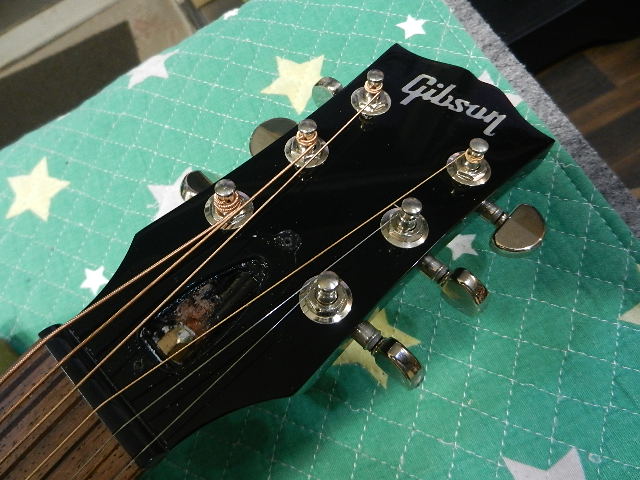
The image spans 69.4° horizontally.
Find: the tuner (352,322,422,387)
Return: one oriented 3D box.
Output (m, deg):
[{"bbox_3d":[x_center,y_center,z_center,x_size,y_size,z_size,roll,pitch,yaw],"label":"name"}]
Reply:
[{"bbox_3d":[0.021,0.036,0.145,0.024,0.019,0.006,41,69,19],"label":"tuner"}]

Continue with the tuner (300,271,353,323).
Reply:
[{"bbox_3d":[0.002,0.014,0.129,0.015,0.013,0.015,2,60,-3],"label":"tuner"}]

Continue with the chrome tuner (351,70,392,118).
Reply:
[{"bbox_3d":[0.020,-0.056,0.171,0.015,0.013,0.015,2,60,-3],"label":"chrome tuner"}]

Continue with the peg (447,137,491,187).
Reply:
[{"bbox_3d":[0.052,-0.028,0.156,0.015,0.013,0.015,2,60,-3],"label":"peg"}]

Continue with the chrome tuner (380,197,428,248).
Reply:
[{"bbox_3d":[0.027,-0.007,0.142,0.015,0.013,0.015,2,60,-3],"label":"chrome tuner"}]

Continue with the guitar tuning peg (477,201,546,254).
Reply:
[{"bbox_3d":[0.070,-0.006,0.173,0.024,0.006,0.019,41,81,19],"label":"guitar tuning peg"}]

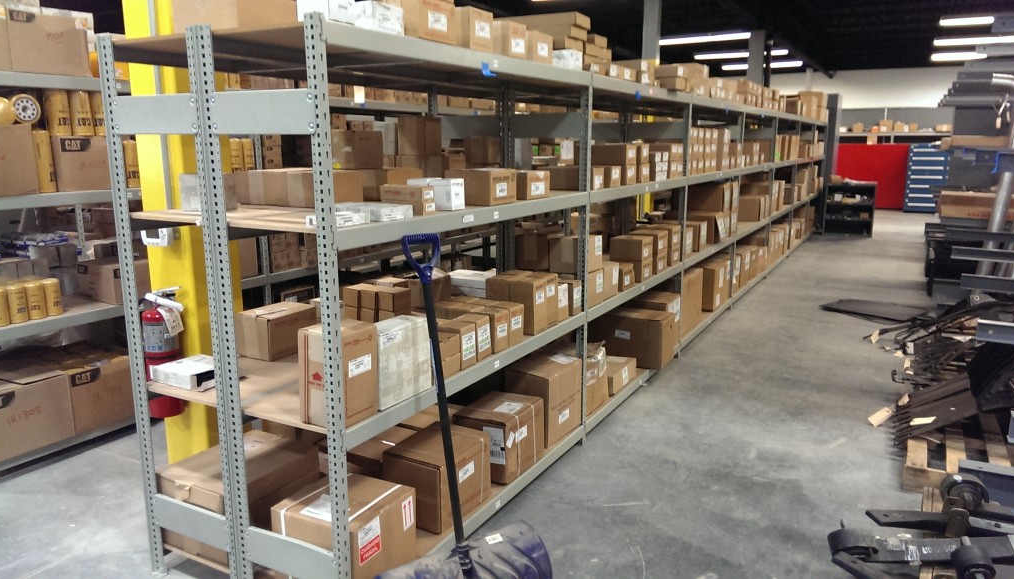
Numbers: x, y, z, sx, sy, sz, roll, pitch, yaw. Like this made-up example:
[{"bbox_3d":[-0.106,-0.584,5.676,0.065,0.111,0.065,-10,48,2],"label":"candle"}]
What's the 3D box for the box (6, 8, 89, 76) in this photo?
[{"bbox_3d":[-2.394,-1.218,3.823,0.330,0.285,0.385,6,12,27],"label":"box"}]

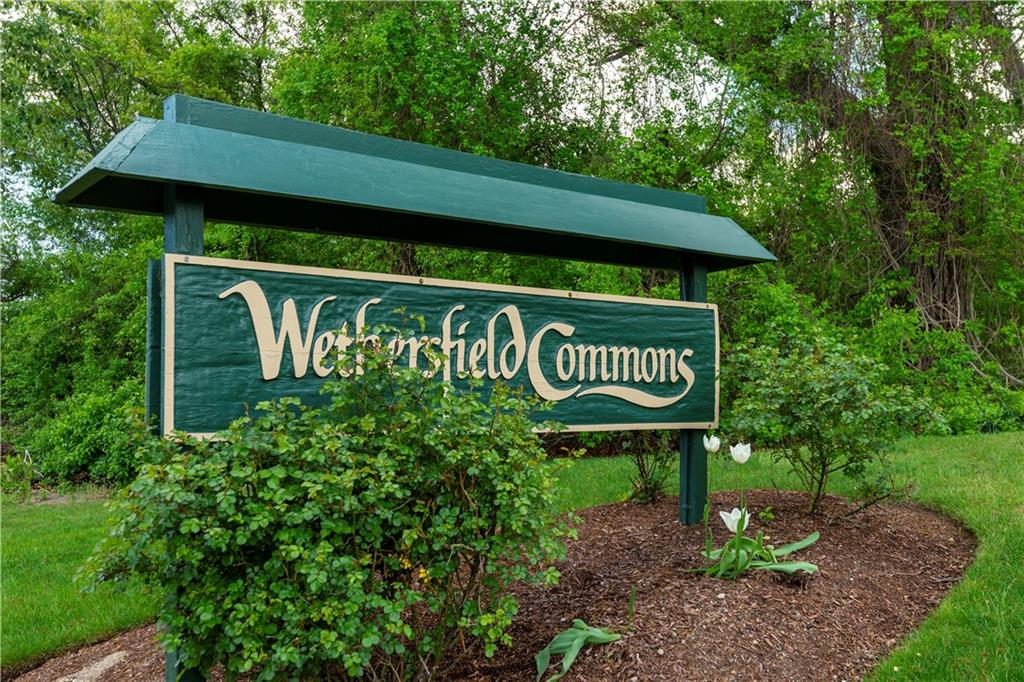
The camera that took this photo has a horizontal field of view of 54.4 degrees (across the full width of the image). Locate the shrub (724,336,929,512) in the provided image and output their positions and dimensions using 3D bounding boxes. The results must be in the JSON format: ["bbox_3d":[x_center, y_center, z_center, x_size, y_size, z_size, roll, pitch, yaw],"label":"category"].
[{"bbox_3d":[1.691,0.449,5.350,1.080,0.940,1.000,0,-3,0],"label":"shrub"}]

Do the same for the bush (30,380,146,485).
[{"bbox_3d":[-3.718,0.809,8.800,1.100,0.930,1.000,0,-3,0],"label":"bush"}]

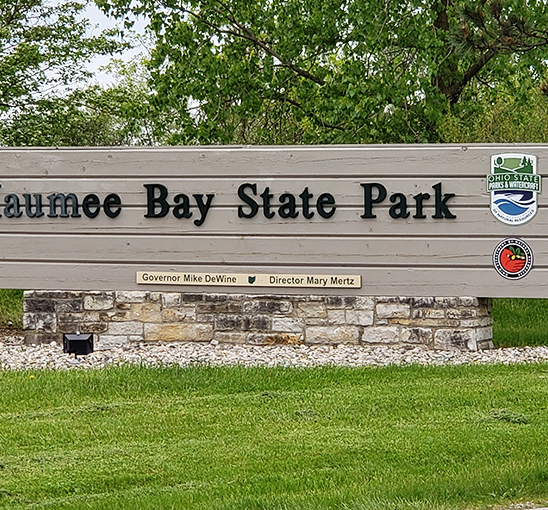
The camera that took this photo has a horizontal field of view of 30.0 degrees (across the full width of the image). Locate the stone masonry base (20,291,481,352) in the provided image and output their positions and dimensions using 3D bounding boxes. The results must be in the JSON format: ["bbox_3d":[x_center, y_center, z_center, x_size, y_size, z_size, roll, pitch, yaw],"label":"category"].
[{"bbox_3d":[-0.153,0.552,8.925,4.022,0.480,0.600,0,1,8],"label":"stone masonry base"}]

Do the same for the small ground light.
[{"bbox_3d":[-1.531,0.701,8.000,0.235,0.170,0.130,0,21,-6],"label":"small ground light"}]

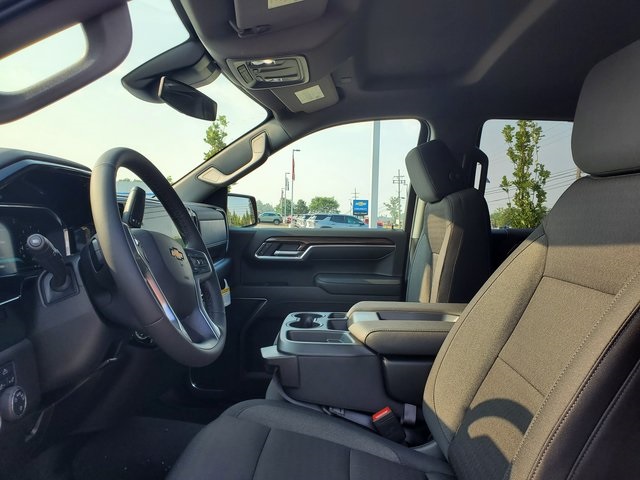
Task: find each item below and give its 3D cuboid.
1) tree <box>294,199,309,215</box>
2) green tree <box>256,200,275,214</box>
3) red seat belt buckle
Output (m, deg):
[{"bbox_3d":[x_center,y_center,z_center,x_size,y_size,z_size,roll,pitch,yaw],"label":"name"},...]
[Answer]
[{"bbox_3d":[-4.131,-6.809,109.799,3.400,5.300,3.400,1,3,0],"label":"tree"},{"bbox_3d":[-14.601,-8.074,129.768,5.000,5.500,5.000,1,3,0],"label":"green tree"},{"bbox_3d":[0.143,0.384,0.985,0.045,0.080,0.027,-30,2,0],"label":"red seat belt buckle"}]

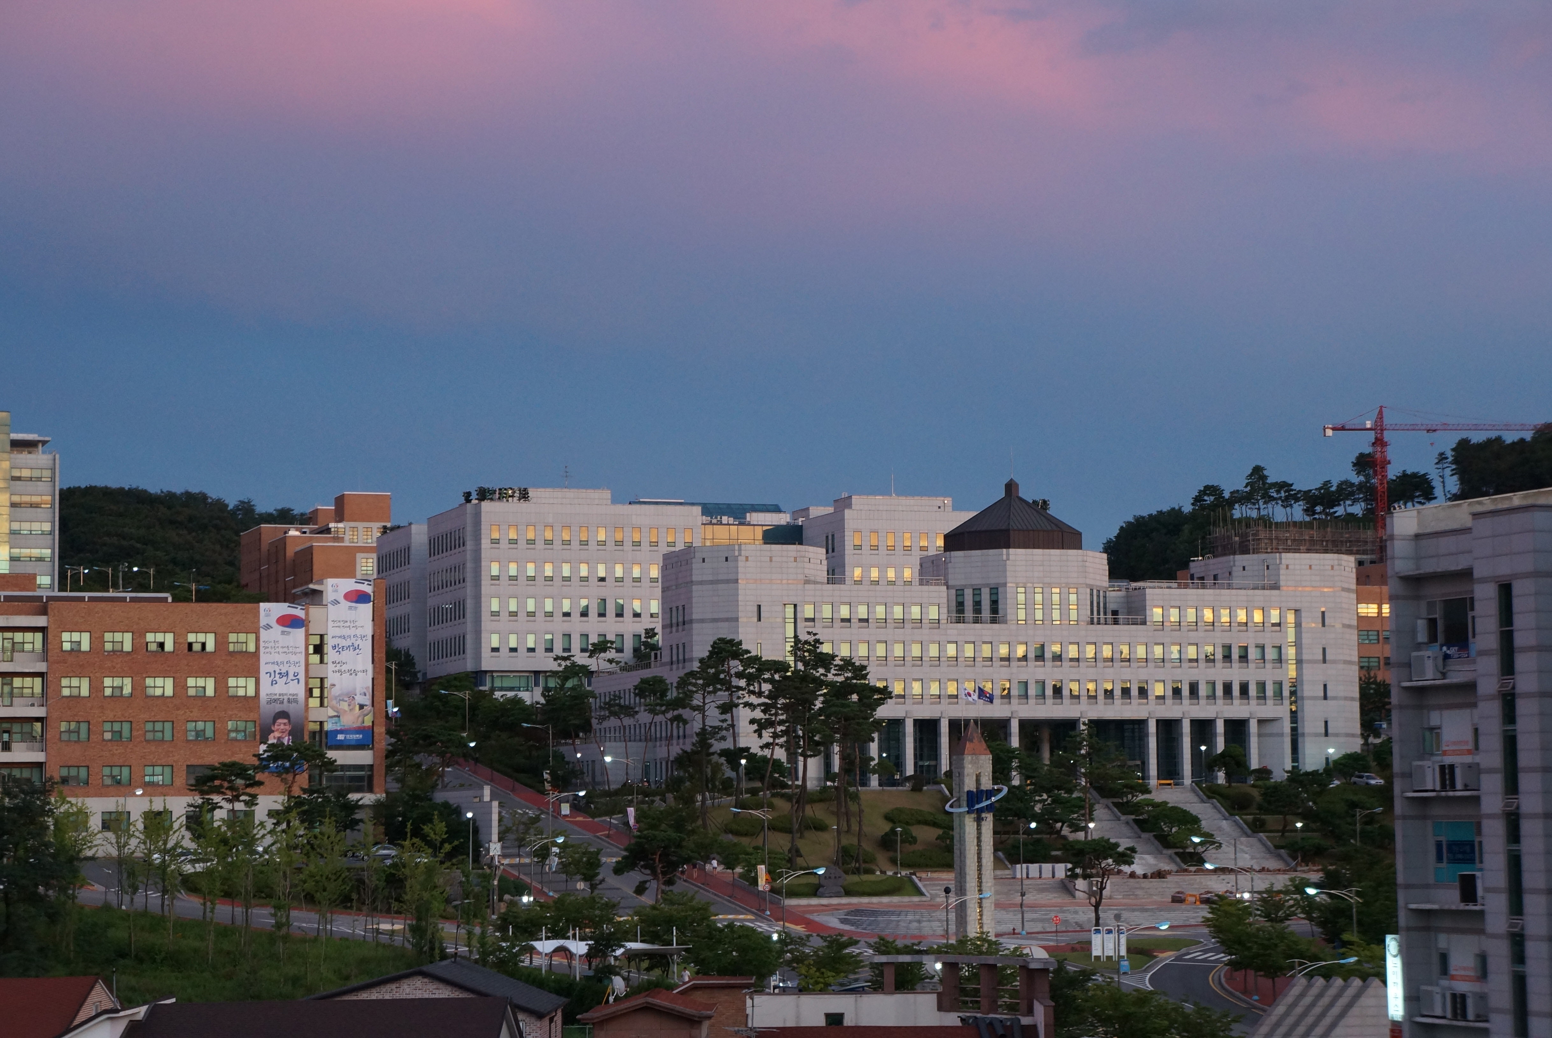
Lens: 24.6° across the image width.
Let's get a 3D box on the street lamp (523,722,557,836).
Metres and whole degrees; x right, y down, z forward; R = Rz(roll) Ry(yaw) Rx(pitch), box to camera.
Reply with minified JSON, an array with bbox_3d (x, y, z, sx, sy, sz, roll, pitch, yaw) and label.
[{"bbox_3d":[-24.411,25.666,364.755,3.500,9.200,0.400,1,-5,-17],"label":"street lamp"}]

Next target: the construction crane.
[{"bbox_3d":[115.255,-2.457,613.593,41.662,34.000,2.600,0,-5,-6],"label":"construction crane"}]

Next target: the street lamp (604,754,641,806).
[{"bbox_3d":[-14.322,26.374,328.544,3.500,8.600,0.400,1,-5,-17],"label":"street lamp"}]

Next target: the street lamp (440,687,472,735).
[{"bbox_3d":[-35.611,23.456,395.076,3.500,8.600,0.400,1,-5,-17],"label":"street lamp"}]

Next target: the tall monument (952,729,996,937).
[{"bbox_3d":[14.558,23.235,260.956,2.300,16.800,2.300,1,-5,-20],"label":"tall monument"}]

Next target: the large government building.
[{"bbox_3d":[22.249,14.103,411.130,78.554,34.273,50.000,1,-5,-17],"label":"large government building"}]

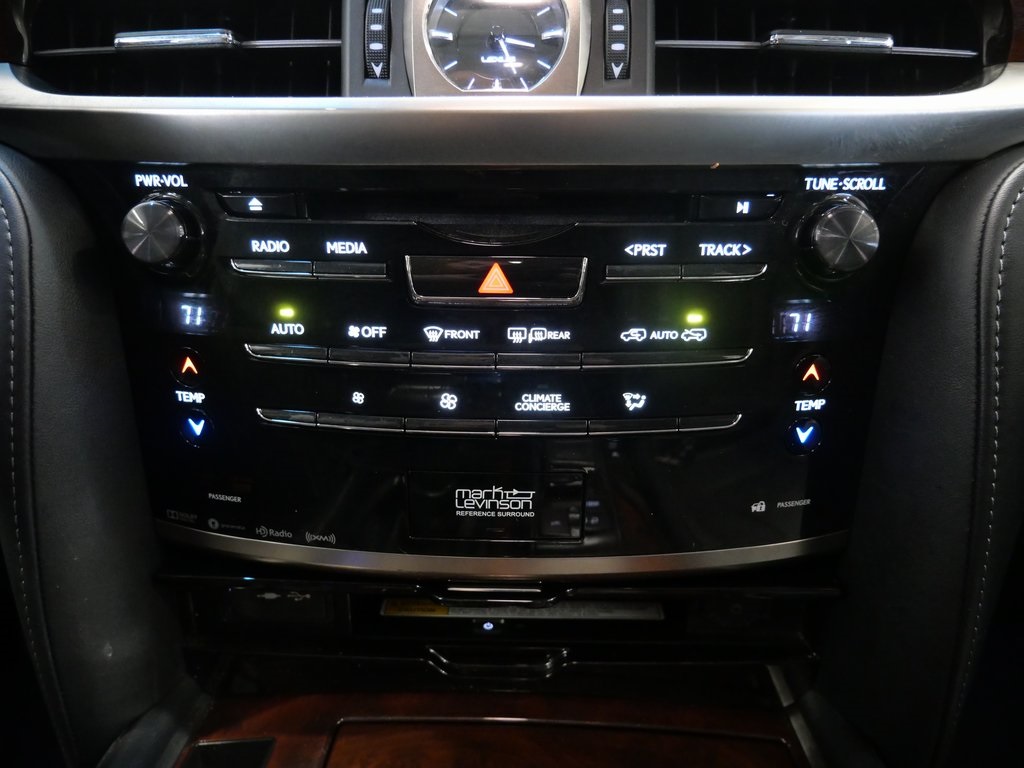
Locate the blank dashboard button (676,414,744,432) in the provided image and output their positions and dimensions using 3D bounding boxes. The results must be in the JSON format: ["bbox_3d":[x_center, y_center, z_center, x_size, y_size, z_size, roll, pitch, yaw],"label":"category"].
[{"bbox_3d":[0.075,0.015,0.269,0.024,0.007,0.006,-1,13,-5],"label":"blank dashboard button"}]

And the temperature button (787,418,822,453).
[{"bbox_3d":[0.113,0.020,0.275,0.015,0.015,0.005,-2,13,-9],"label":"temperature button"}]

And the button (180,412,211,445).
[{"bbox_3d":[-0.128,0.018,0.288,0.014,0.014,0.005,4,13,15],"label":"button"}]

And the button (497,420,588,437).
[{"bbox_3d":[0.011,0.016,0.267,0.034,0.006,0.006,1,13,1],"label":"button"}]

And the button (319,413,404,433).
[{"bbox_3d":[-0.058,0.014,0.273,0.035,0.006,0.006,2,13,8],"label":"button"}]

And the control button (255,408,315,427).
[{"bbox_3d":[-0.088,0.013,0.278,0.026,0.006,0.006,3,13,11],"label":"control button"}]

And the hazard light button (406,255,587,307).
[{"bbox_3d":[-0.006,-0.037,0.256,0.064,0.018,0.007,1,13,3],"label":"hazard light button"}]

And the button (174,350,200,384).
[{"bbox_3d":[-0.129,-0.007,0.283,0.014,0.014,0.005,4,13,15],"label":"button"}]

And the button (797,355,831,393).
[{"bbox_3d":[0.114,-0.004,0.270,0.014,0.014,0.005,-2,13,-9],"label":"button"}]

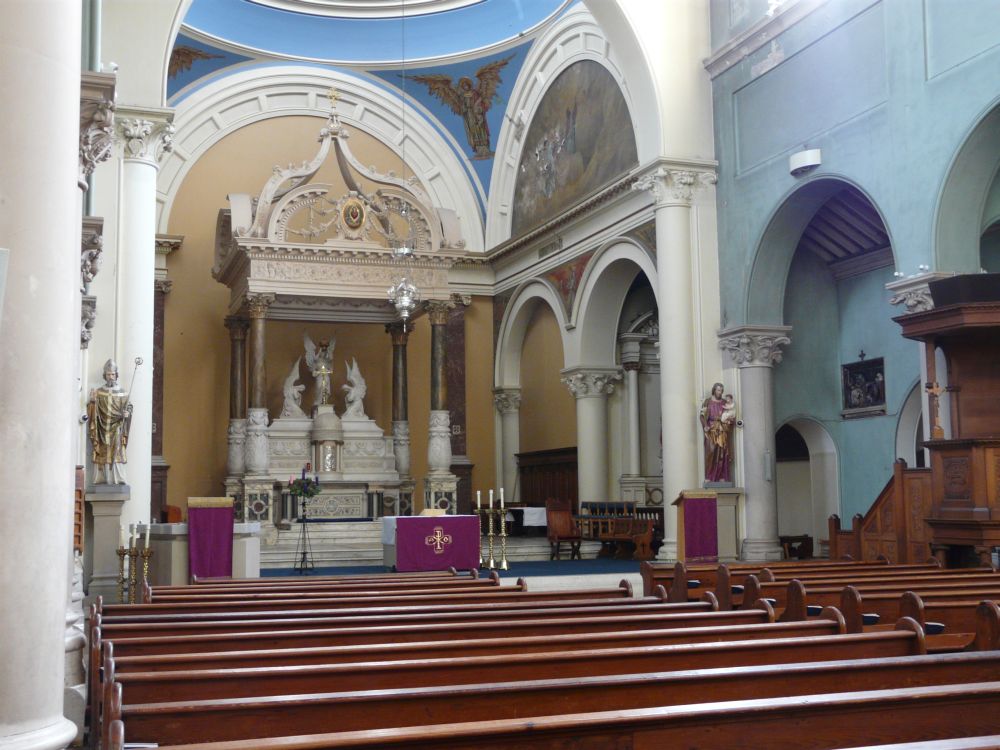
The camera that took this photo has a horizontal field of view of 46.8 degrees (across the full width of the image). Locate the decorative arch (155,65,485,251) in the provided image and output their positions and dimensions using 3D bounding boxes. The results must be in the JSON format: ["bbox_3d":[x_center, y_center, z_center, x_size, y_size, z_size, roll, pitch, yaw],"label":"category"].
[{"bbox_3d":[-5.102,-5.893,31.383,9.900,4.950,0.500,2,-6,-19],"label":"decorative arch"}]

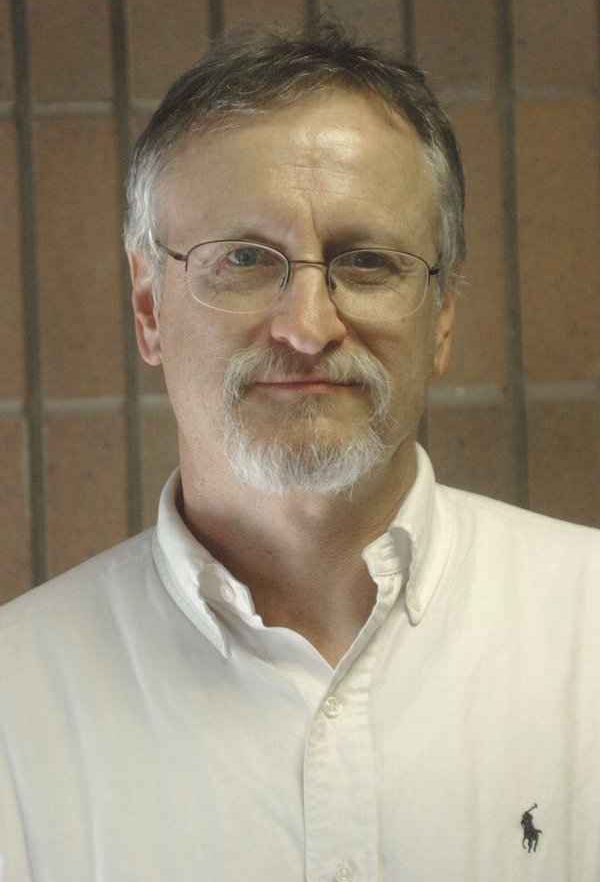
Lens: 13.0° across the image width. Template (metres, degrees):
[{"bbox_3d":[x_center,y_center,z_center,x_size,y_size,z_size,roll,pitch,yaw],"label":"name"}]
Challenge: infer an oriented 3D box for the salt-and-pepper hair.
[{"bbox_3d":[-0.003,-0.140,1.459,0.184,0.170,0.188,1,5,-5],"label":"salt-and-pepper hair"}]

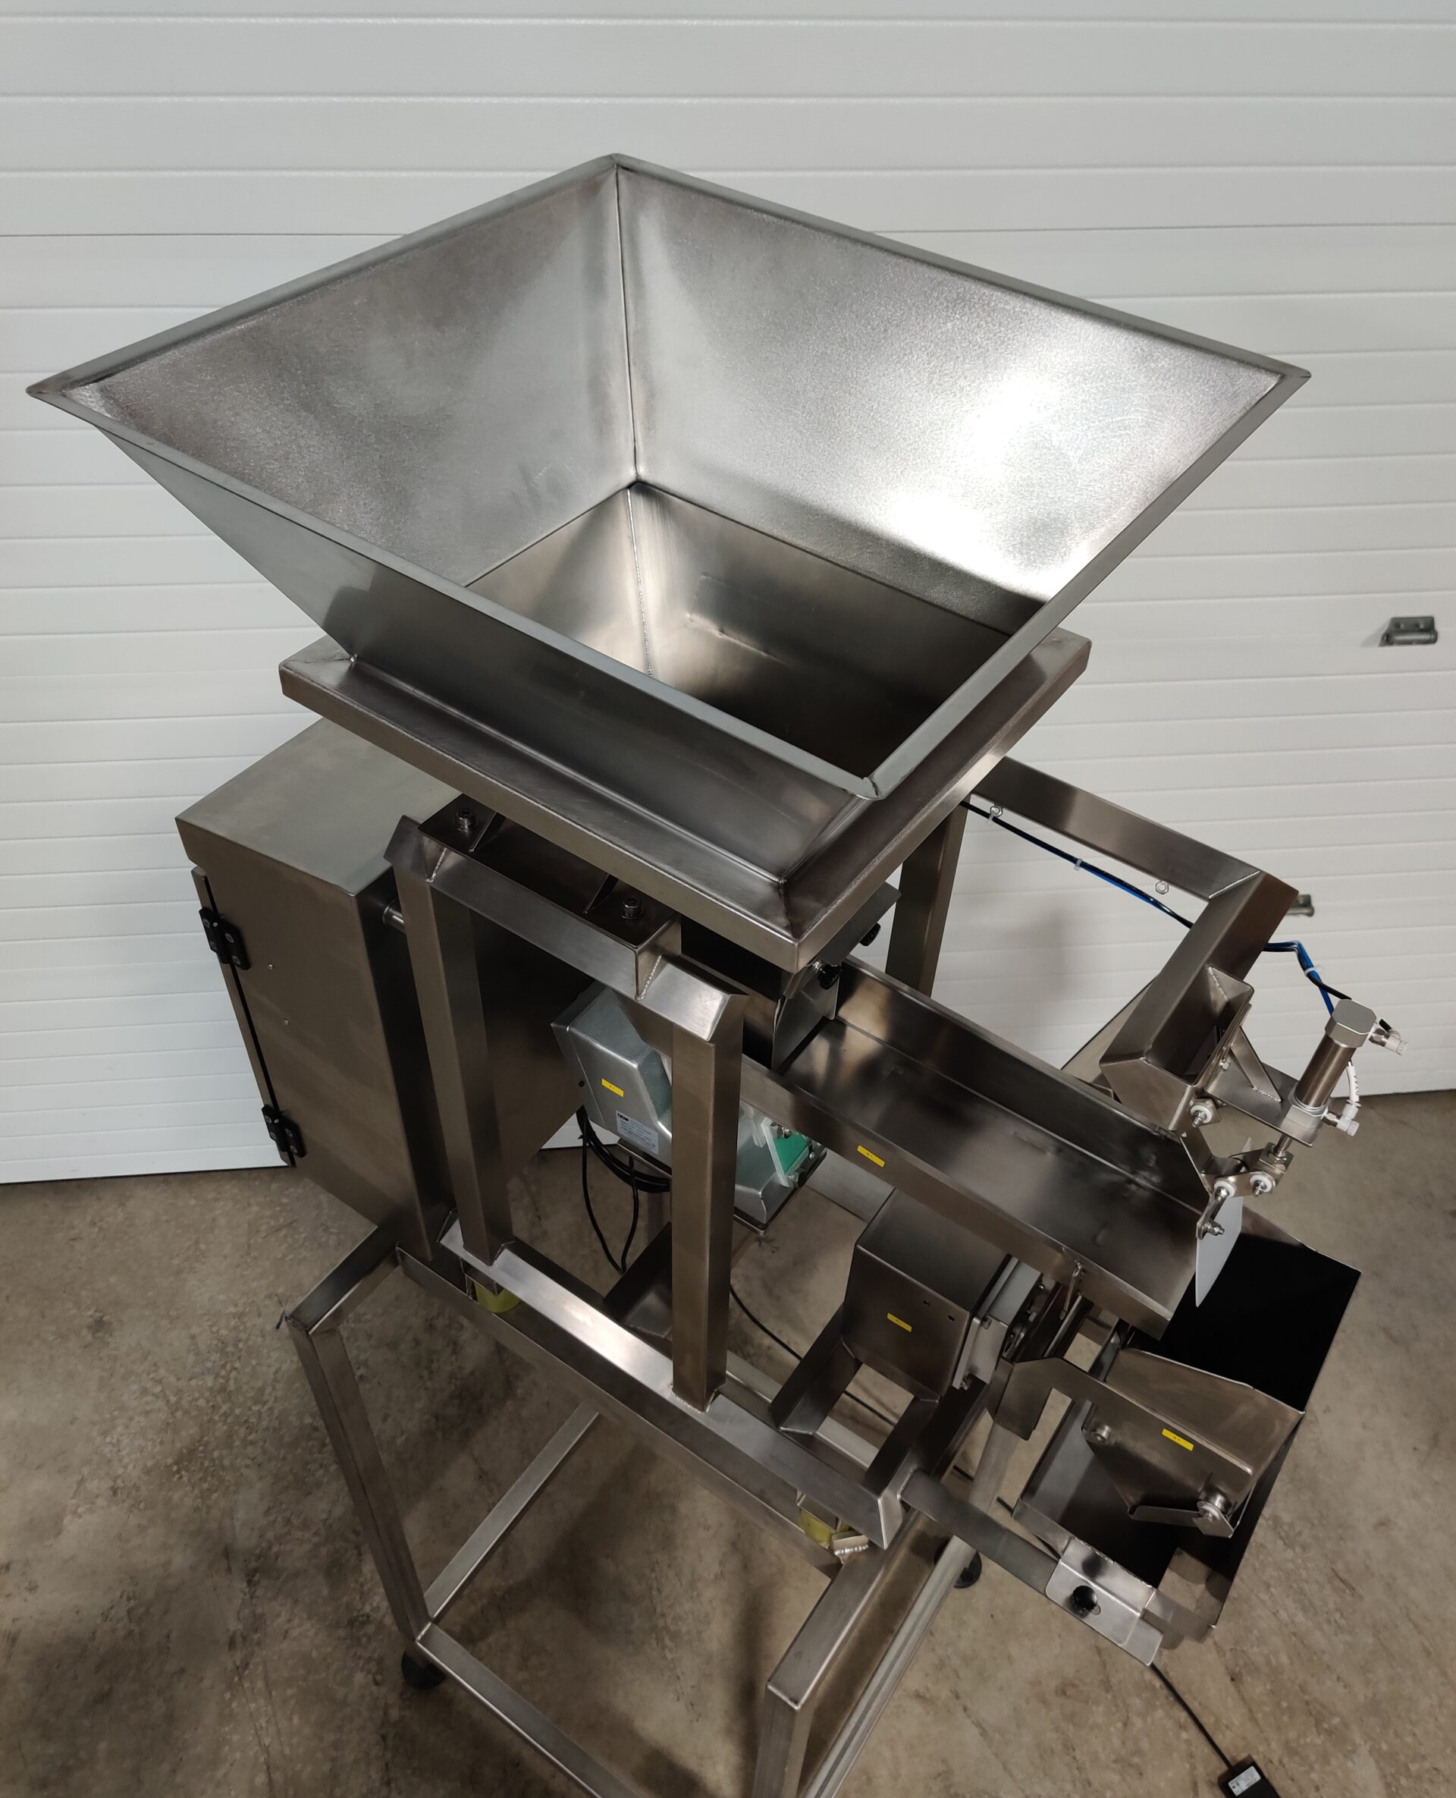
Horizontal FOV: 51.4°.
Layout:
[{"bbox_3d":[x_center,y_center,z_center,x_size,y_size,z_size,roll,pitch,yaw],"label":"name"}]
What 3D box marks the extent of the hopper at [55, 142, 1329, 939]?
[{"bbox_3d":[-0.018,-0.197,0.872,0.503,0.212,0.448,28,51,24],"label":"hopper"}]

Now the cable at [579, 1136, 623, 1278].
[{"bbox_3d":[-0.110,0.274,1.341,0.038,0.172,0.025,28,51,24],"label":"cable"}]

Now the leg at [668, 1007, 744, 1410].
[{"bbox_3d":[-0.017,0.226,1.047,0.030,0.459,0.030,28,51,24],"label":"leg"}]

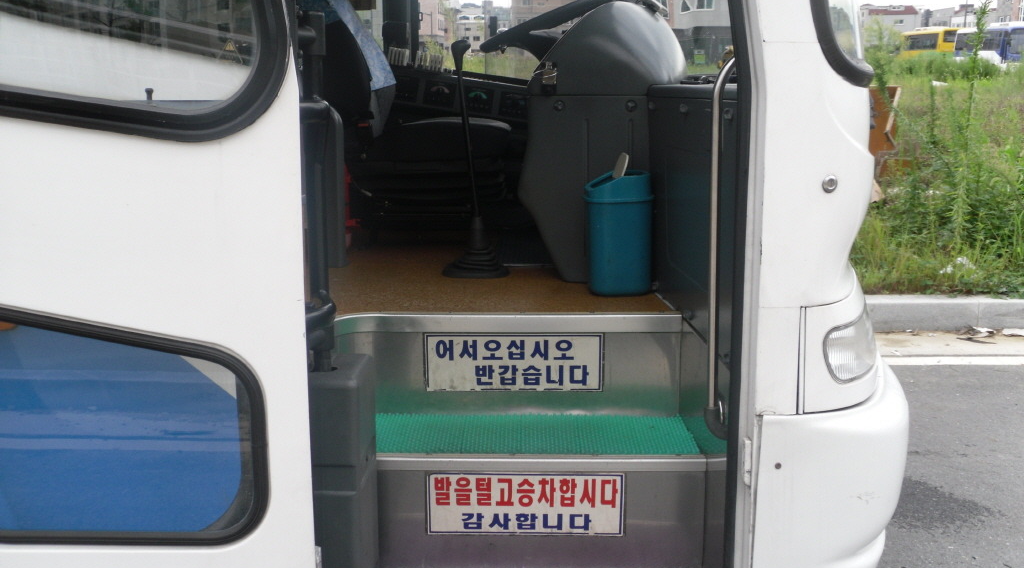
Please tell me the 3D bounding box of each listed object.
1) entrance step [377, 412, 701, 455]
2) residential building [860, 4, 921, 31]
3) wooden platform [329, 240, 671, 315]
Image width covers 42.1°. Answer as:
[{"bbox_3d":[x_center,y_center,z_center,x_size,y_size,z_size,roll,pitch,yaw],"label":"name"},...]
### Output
[{"bbox_3d":[0.028,0.326,2.862,0.708,0.015,0.291,0,10,-2],"label":"entrance step"},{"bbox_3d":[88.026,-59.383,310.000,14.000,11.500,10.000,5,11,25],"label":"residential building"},{"bbox_3d":[-0.074,-0.007,3.508,0.869,0.040,1.099,0,10,-2],"label":"wooden platform"}]

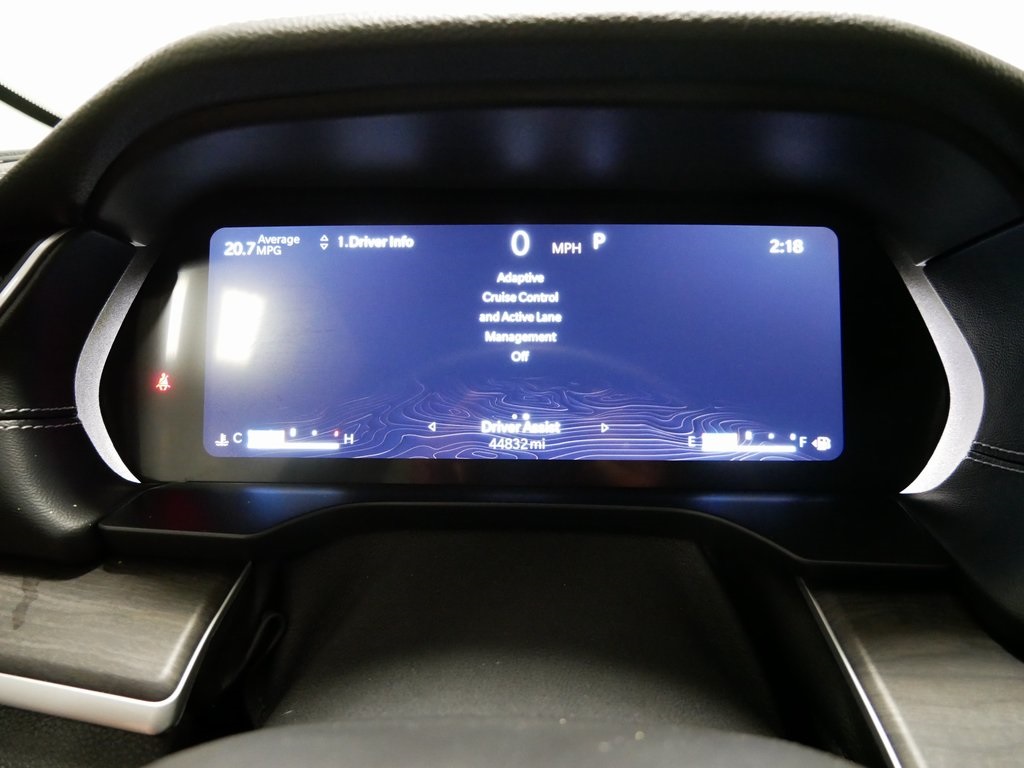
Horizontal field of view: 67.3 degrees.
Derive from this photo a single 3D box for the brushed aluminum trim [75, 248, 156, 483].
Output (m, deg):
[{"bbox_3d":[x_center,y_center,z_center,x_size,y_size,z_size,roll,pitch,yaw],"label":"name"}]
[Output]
[{"bbox_3d":[-0.147,-0.007,0.286,0.030,0.088,0.022,0,-6,1],"label":"brushed aluminum trim"}]

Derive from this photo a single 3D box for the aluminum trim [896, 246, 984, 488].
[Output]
[{"bbox_3d":[0.157,-0.004,0.283,0.032,0.090,0.022,0,-6,1],"label":"aluminum trim"}]

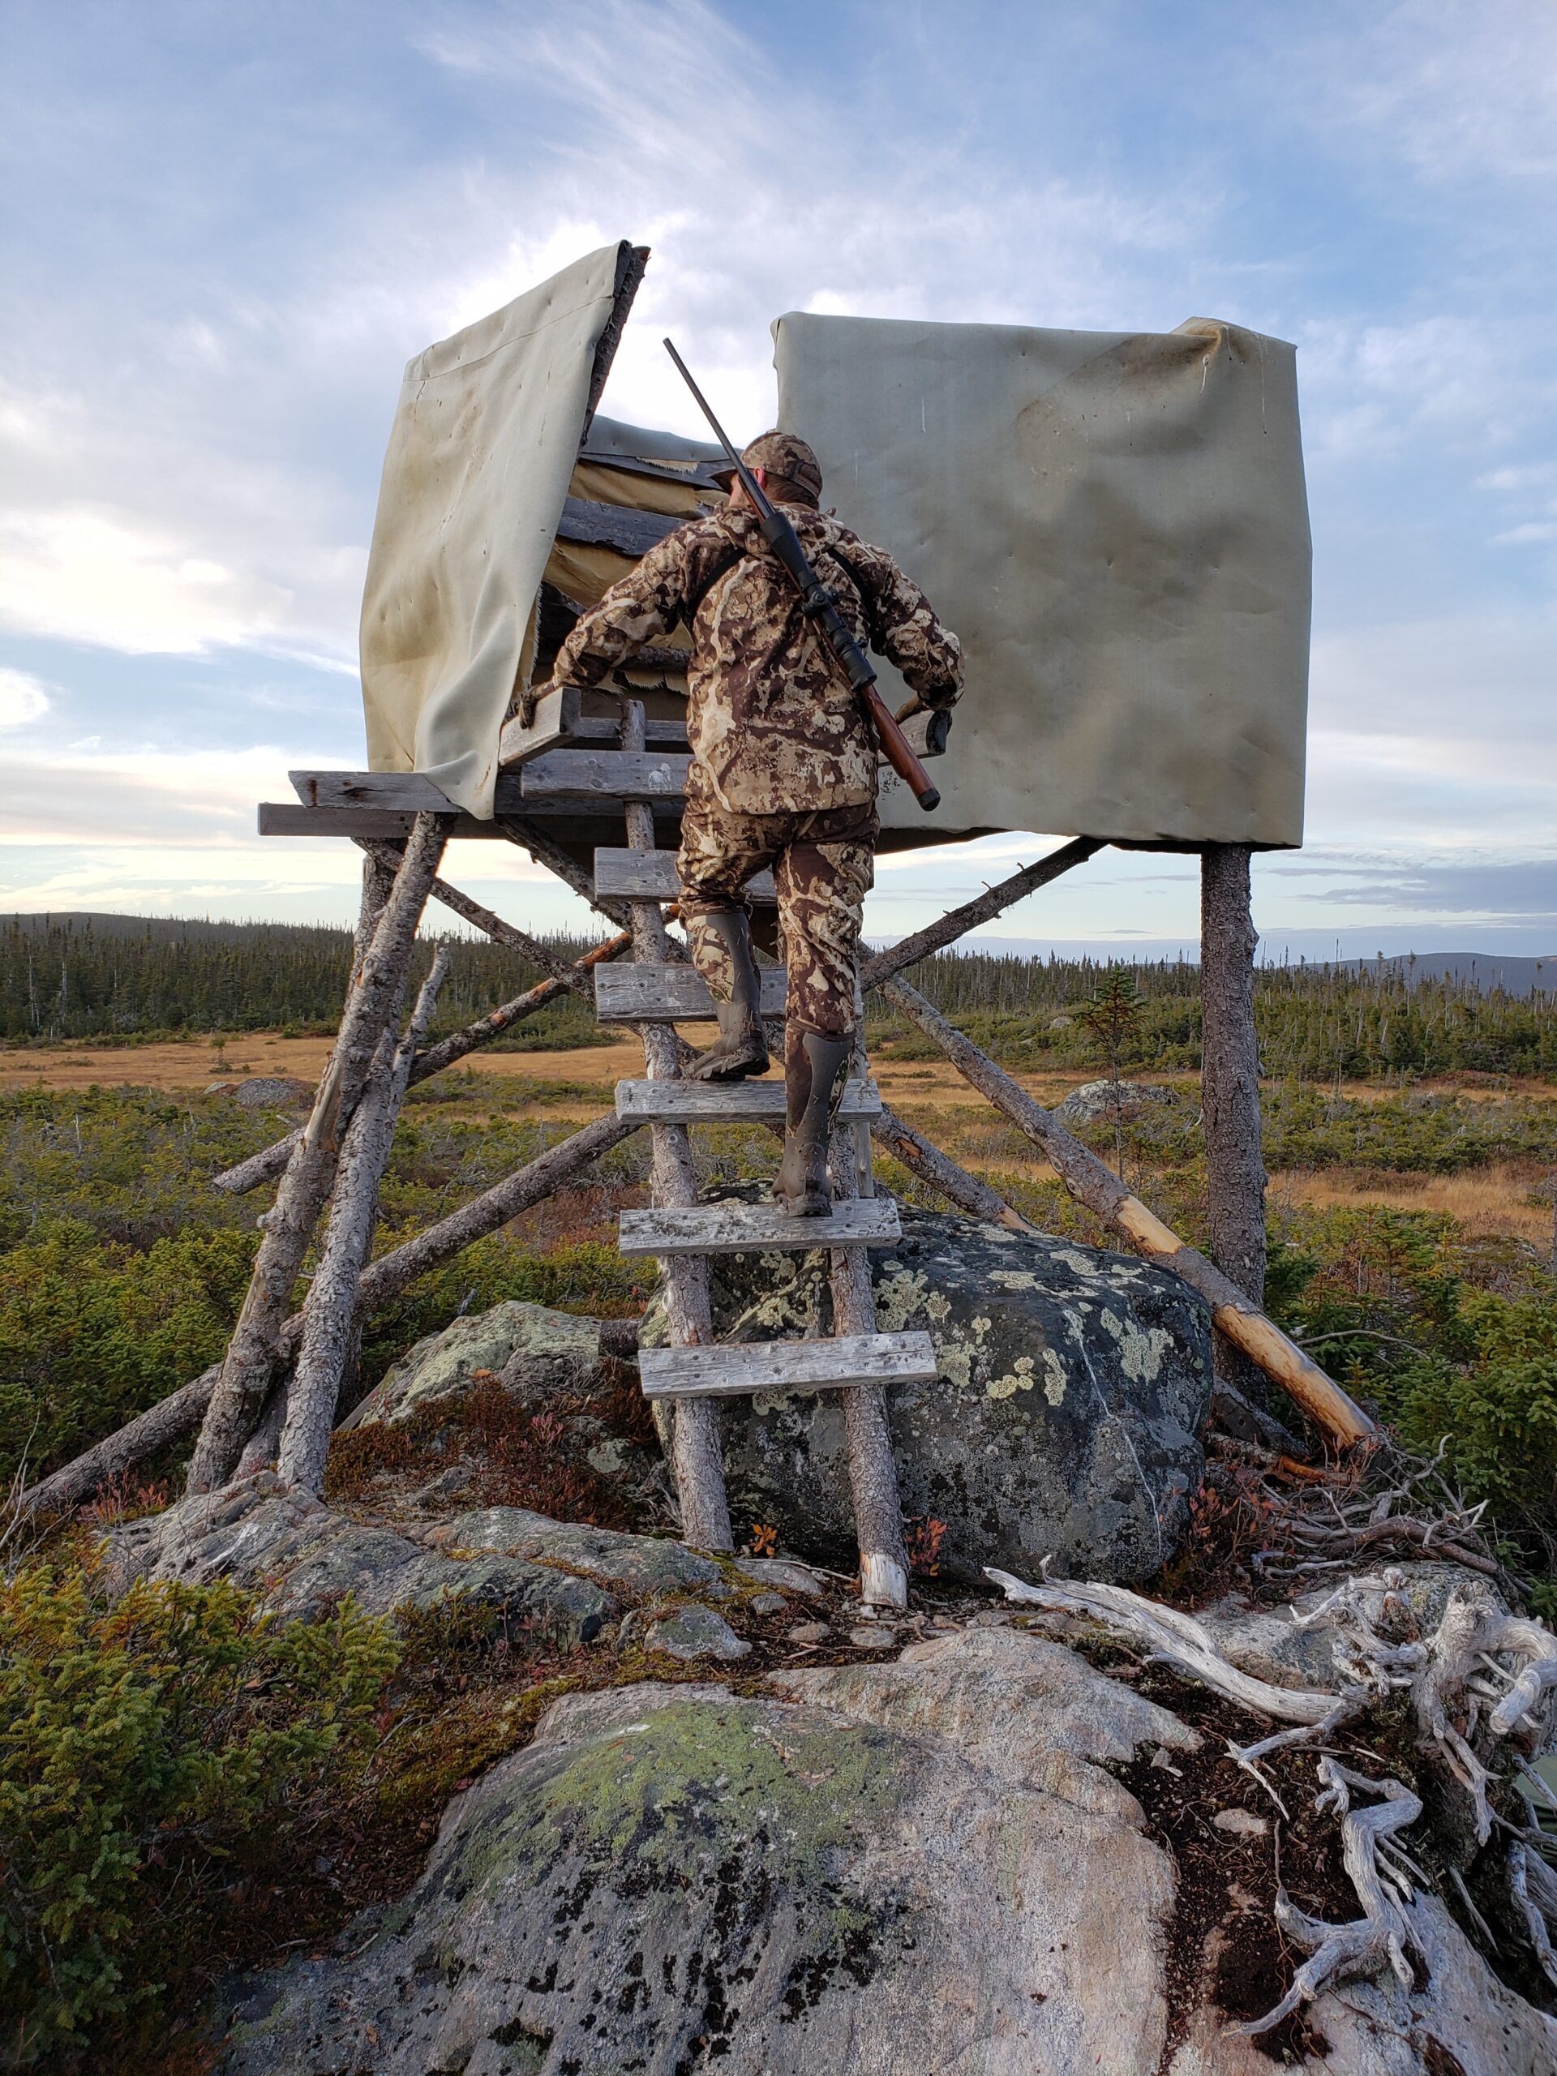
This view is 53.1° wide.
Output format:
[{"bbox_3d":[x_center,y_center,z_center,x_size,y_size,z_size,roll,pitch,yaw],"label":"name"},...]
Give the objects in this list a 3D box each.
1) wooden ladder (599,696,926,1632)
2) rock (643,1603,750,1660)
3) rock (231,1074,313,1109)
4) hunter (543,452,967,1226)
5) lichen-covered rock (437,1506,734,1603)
[{"bbox_3d":[-0.053,0.130,3.483,0.620,2.187,0.170,-7,-28,0],"label":"wooden ladder"},{"bbox_3d":[-0.147,1.065,2.800,0.190,0.100,0.150,0,2,0],"label":"rock"},{"bbox_3d":[-8.126,0.884,25.000,1.350,0.650,1.100,0,2,-17],"label":"rock"},{"bbox_3d":[-0.065,-0.510,3.520,0.940,1.770,0.720,0,2,-9],"label":"hunter"},{"bbox_3d":[-0.369,0.990,2.970,0.550,0.170,0.330,0,2,-6],"label":"lichen-covered rock"}]

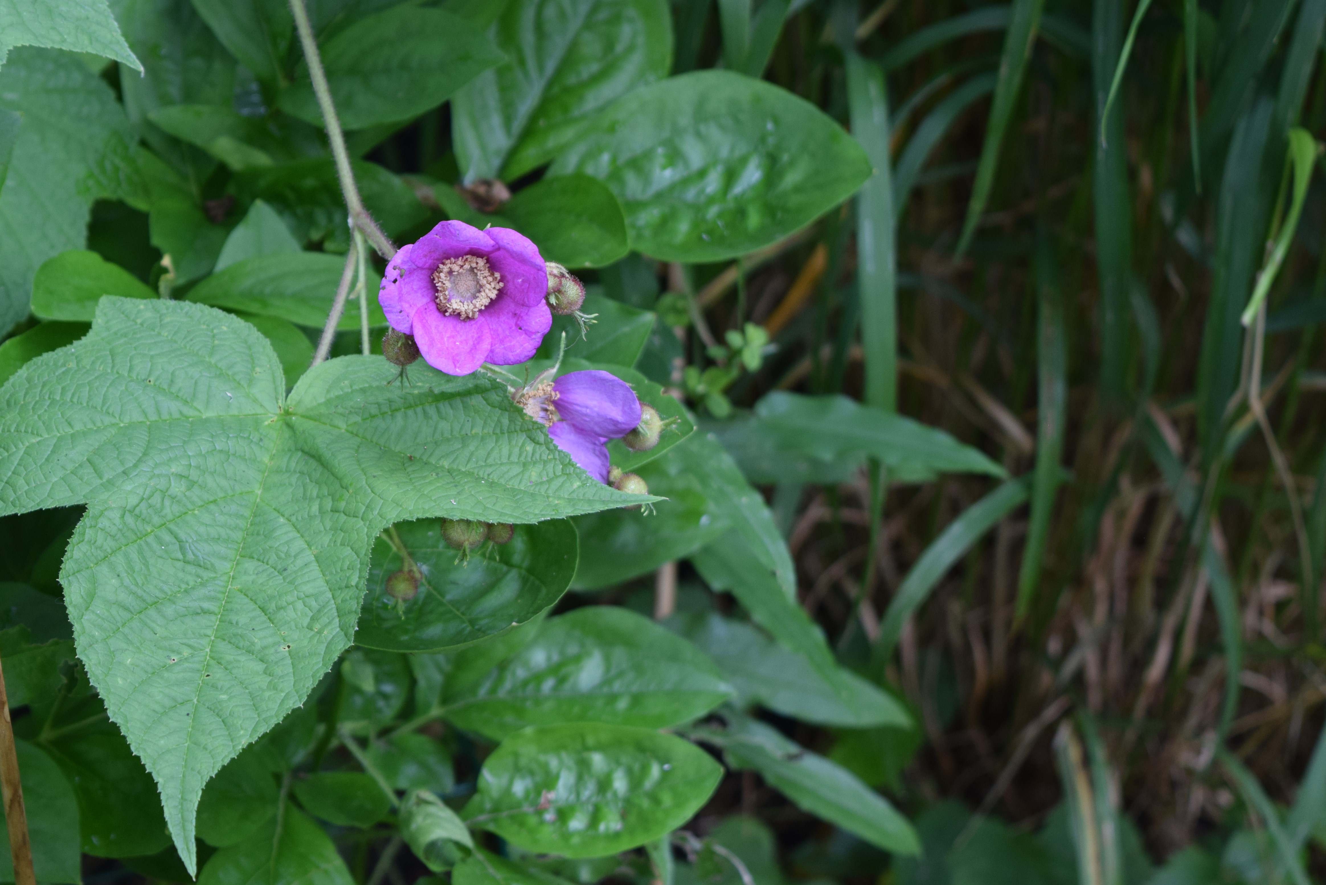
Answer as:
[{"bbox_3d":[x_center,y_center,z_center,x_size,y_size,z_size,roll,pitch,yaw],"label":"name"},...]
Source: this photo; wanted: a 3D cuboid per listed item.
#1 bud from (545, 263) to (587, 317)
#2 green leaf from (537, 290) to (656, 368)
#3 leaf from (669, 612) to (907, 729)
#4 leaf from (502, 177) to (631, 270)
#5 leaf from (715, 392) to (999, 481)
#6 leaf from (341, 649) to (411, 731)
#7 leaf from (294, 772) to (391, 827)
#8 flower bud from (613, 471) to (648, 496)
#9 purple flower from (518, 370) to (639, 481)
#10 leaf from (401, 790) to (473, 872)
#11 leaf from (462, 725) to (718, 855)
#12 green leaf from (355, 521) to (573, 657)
[{"bbox_3d":[-0.025,-0.039,0.765,0.011,0.013,0.011,0,22,0],"label":"bud"},{"bbox_3d":[-0.022,-0.032,0.890,0.050,0.009,0.034,-11,55,-15],"label":"green leaf"},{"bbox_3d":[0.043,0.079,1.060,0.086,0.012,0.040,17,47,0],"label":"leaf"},{"bbox_3d":[-0.031,-0.068,0.930,0.046,0.009,0.036,9,53,3],"label":"leaf"},{"bbox_3d":[0.069,-0.002,1.050,0.098,0.014,0.036,6,45,6],"label":"leaf"},{"bbox_3d":[-0.093,0.079,0.980,0.026,0.009,0.033,5,53,-3],"label":"leaf"},{"bbox_3d":[-0.102,0.113,0.960,0.033,0.008,0.024,5,47,4],"label":"leaf"},{"bbox_3d":[-0.008,0.012,0.820,0.009,0.009,0.009,0,23,0],"label":"flower bud"},{"bbox_3d":[-0.022,-0.004,0.790,0.031,0.030,0.024,-3,7,30],"label":"purple flower"},{"bbox_3d":[-0.069,0.118,0.920,0.018,0.019,0.027,-12,46,-25],"label":"leaf"},{"bbox_3d":[-0.020,0.100,0.870,0.073,0.012,0.036,-9,60,-5],"label":"leaf"},{"bbox_3d":[-0.052,0.037,0.800,0.057,0.012,0.039,12,66,6],"label":"green leaf"}]

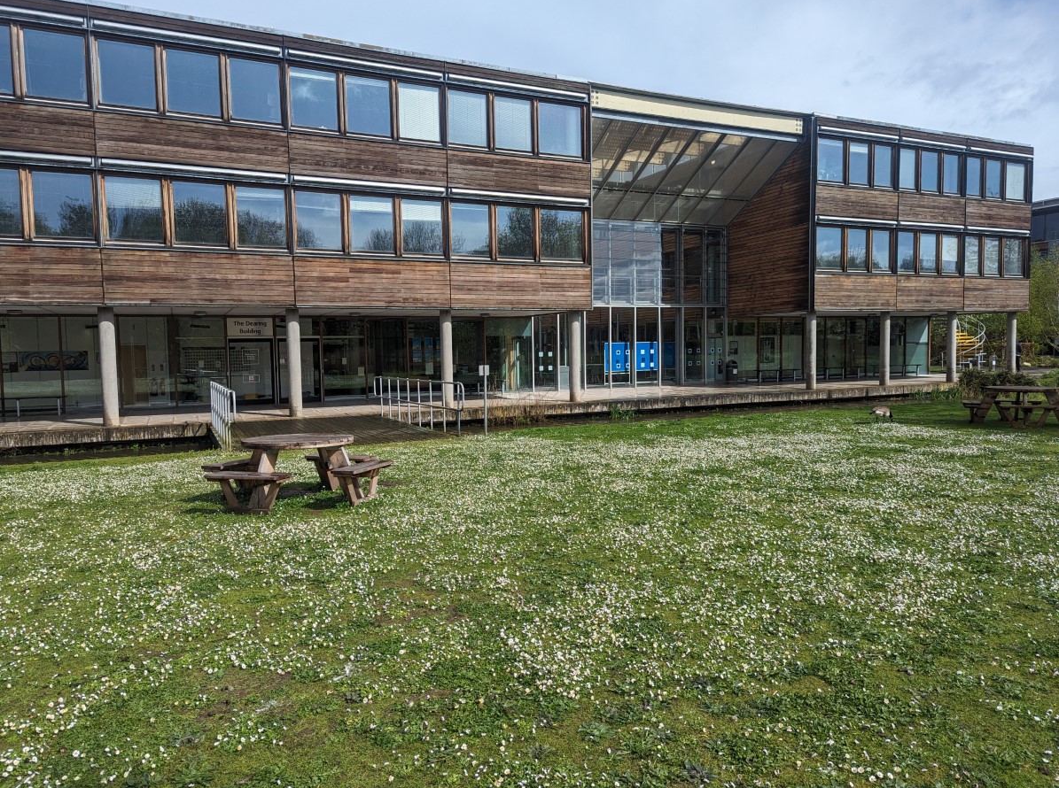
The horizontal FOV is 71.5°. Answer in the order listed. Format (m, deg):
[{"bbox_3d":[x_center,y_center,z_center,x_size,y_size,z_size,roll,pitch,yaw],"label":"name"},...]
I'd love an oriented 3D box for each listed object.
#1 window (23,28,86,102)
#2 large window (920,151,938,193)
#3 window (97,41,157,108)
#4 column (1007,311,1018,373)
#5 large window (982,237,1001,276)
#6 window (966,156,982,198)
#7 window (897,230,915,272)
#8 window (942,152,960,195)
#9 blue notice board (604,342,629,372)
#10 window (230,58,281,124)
[{"bbox_3d":[-11.135,-7.737,17.301,1.236,1.540,0.100,-3,4,-25],"label":"window"},{"bbox_3d":[15.211,-8.441,27.983,0.931,1.452,0.120,-3,4,-24],"label":"large window"},{"bbox_3d":[-9.234,-7.332,16.862,1.149,1.422,0.120,-3,4,-26],"label":"window"},{"bbox_3d":[20.426,-2.048,31.141,0.317,2.833,0.317,-3,4,-24],"label":"column"},{"bbox_3d":[19.704,-5.868,31.401,1.050,1.540,0.100,-3,4,-23],"label":"large window"},{"bbox_3d":[17.973,-8.766,29.750,1.000,1.470,0.100,-3,4,-24],"label":"window"},{"bbox_3d":[15.124,-5.704,29.526,0.980,1.569,0.150,-3,4,-23],"label":"window"},{"bbox_3d":[17.252,-9.052,30.187,1.050,1.540,0.100,-3,4,-23],"label":"window"},{"bbox_3d":[3.901,-1.630,32.600,1.240,1.280,0.060,-3,4,-25],"label":"blue notice board"},{"bbox_3d":[-6.737,-7.442,18.061,1.133,1.423,0.120,-3,4,-26],"label":"window"}]

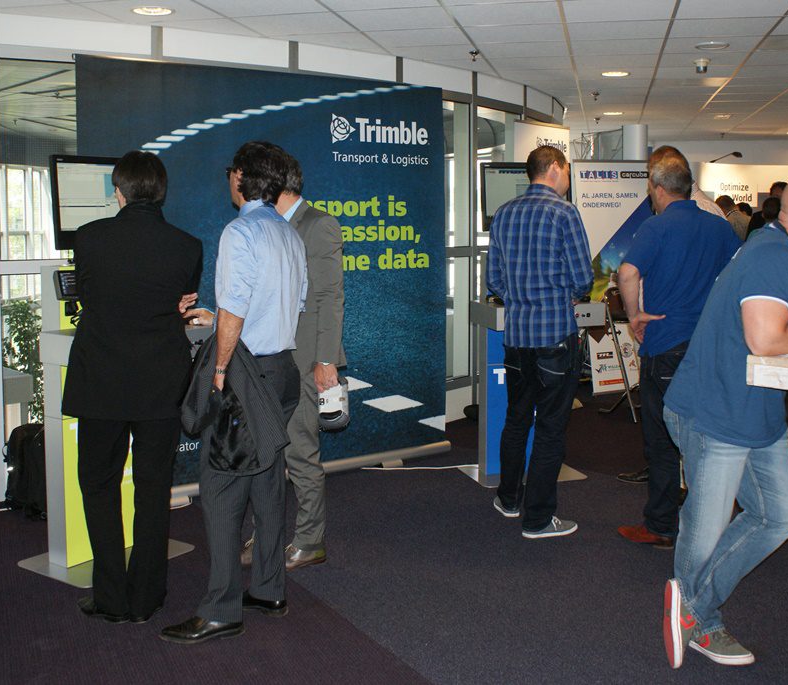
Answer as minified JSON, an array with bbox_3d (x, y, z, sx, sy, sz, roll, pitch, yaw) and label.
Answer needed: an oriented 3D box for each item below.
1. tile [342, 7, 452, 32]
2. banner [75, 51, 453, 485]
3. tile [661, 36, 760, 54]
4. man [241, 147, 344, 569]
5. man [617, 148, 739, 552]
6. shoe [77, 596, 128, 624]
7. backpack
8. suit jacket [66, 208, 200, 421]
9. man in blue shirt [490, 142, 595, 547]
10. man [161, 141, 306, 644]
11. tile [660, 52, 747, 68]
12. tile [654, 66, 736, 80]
[{"bbox_3d":[0.034,-1.812,5.250,0.580,0.020,0.580,2,8,13],"label":"tile"},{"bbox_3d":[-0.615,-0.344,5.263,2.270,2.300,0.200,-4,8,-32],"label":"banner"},{"bbox_3d":[2.026,-1.907,5.999,0.580,0.020,0.580,2,8,13],"label":"tile"},{"bbox_3d":[-0.435,0.095,4.061,0.460,1.820,0.540,-5,9,-34],"label":"man"},{"bbox_3d":[1.323,0.026,4.359,0.570,1.830,0.440,-2,7,-18],"label":"man"},{"bbox_3d":[-1.115,0.998,3.604,0.280,0.095,0.098,5,8,32],"label":"shoe"},{"bbox_3d":[-1.925,0.653,4.943,0.280,0.490,0.340,3,8,18],"label":"backpack"},{"bbox_3d":[-1.000,-0.117,3.592,0.500,0.810,0.360,-3,9,-25],"label":"suit jacket"},{"bbox_3d":[0.703,-0.021,4.648,0.520,1.840,0.500,2,7,15],"label":"man in blue shirt"},{"bbox_3d":[-0.582,0.176,3.442,0.480,1.770,0.530,6,9,39],"label":"man"},{"bbox_3d":[2.156,-1.985,6.568,0.580,0.020,0.580,2,8,13],"label":"tile"},{"bbox_3d":[2.340,-2.100,7.318,0.600,0.020,0.600,2,8,13],"label":"tile"}]

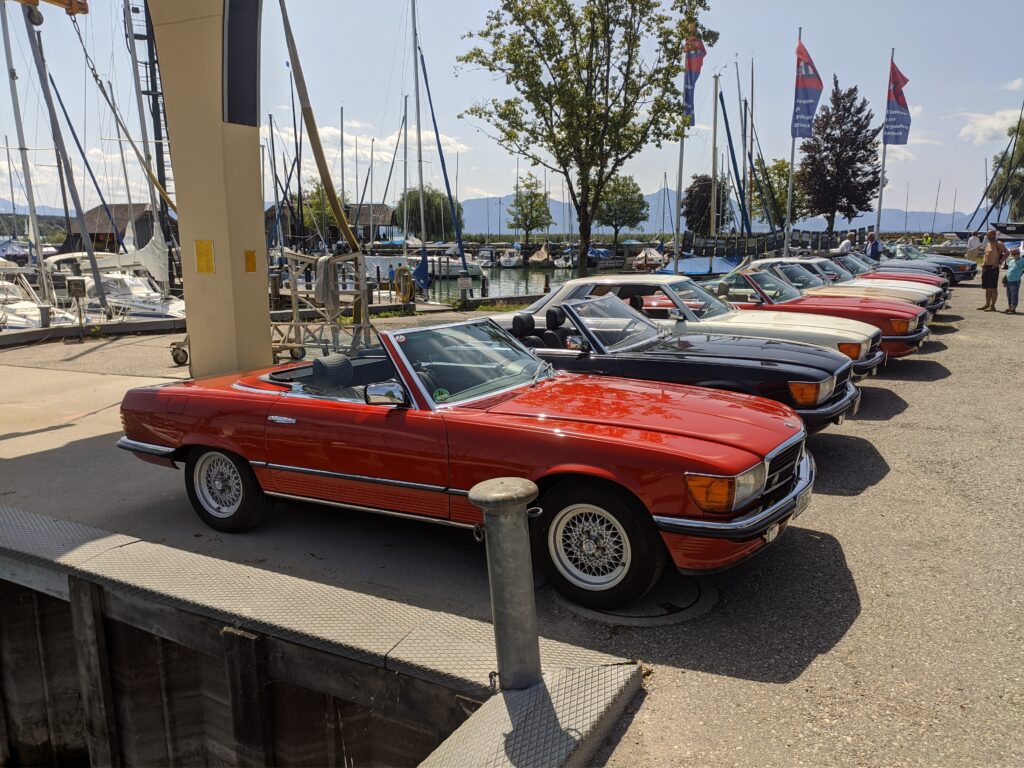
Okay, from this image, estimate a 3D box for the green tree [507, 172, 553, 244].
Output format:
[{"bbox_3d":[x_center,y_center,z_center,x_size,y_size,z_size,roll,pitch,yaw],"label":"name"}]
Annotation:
[{"bbox_3d":[1.865,-18.562,81.967,4.902,7.695,4.902,0,11,0],"label":"green tree"}]

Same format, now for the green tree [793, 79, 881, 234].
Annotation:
[{"bbox_3d":[19.751,-12.974,46.404,5.129,10.552,5.129,0,11,0],"label":"green tree"}]

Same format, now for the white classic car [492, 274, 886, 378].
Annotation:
[{"bbox_3d":[1.803,-0.625,9.069,4.750,1.330,1.790,6,13,31],"label":"white classic car"}]

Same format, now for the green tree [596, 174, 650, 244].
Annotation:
[{"bbox_3d":[11.674,-18.465,81.999,5.864,7.493,5.864,0,11,0],"label":"green tree"}]

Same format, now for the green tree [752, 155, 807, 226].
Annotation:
[{"bbox_3d":[21.547,-14.653,61.365,4.700,6.773,4.700,0,11,0],"label":"green tree"}]

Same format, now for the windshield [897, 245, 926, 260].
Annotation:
[{"bbox_3d":[13.435,-4.401,25.800,0.500,0.420,1.380,10,15,43],"label":"windshield"}]

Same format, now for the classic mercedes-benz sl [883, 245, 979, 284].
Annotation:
[{"bbox_3d":[12.958,-3.876,25.507,4.390,1.290,1.790,8,14,37],"label":"classic mercedes-benz sl"}]

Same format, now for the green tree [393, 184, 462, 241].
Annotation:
[{"bbox_3d":[-10.795,-21.953,100.645,9.160,8.055,9.160,0,11,0],"label":"green tree"}]

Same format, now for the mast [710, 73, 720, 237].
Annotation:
[{"bbox_3d":[8.656,-9.032,32.893,0.200,8.105,0.200,0,11,0],"label":"mast"}]

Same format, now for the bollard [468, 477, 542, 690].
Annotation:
[{"bbox_3d":[0.004,0.747,2.845,0.250,0.804,0.250,-4,11,1],"label":"bollard"}]

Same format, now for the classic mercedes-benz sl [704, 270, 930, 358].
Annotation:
[{"bbox_3d":[3.293,-0.916,10.580,4.390,1.290,1.790,6,12,29],"label":"classic mercedes-benz sl"}]

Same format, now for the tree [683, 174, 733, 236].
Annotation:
[{"bbox_3d":[16.253,-14.458,63.456,4.100,5.801,4.100,0,11,0],"label":"tree"}]

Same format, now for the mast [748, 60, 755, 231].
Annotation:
[{"bbox_3d":[10.673,-10.118,34.229,0.130,8.240,0.130,-3,11,0],"label":"mast"}]

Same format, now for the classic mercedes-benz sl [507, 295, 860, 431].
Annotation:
[{"bbox_3d":[0.686,-0.154,6.846,4.390,1.270,1.790,6,13,29],"label":"classic mercedes-benz sl"}]

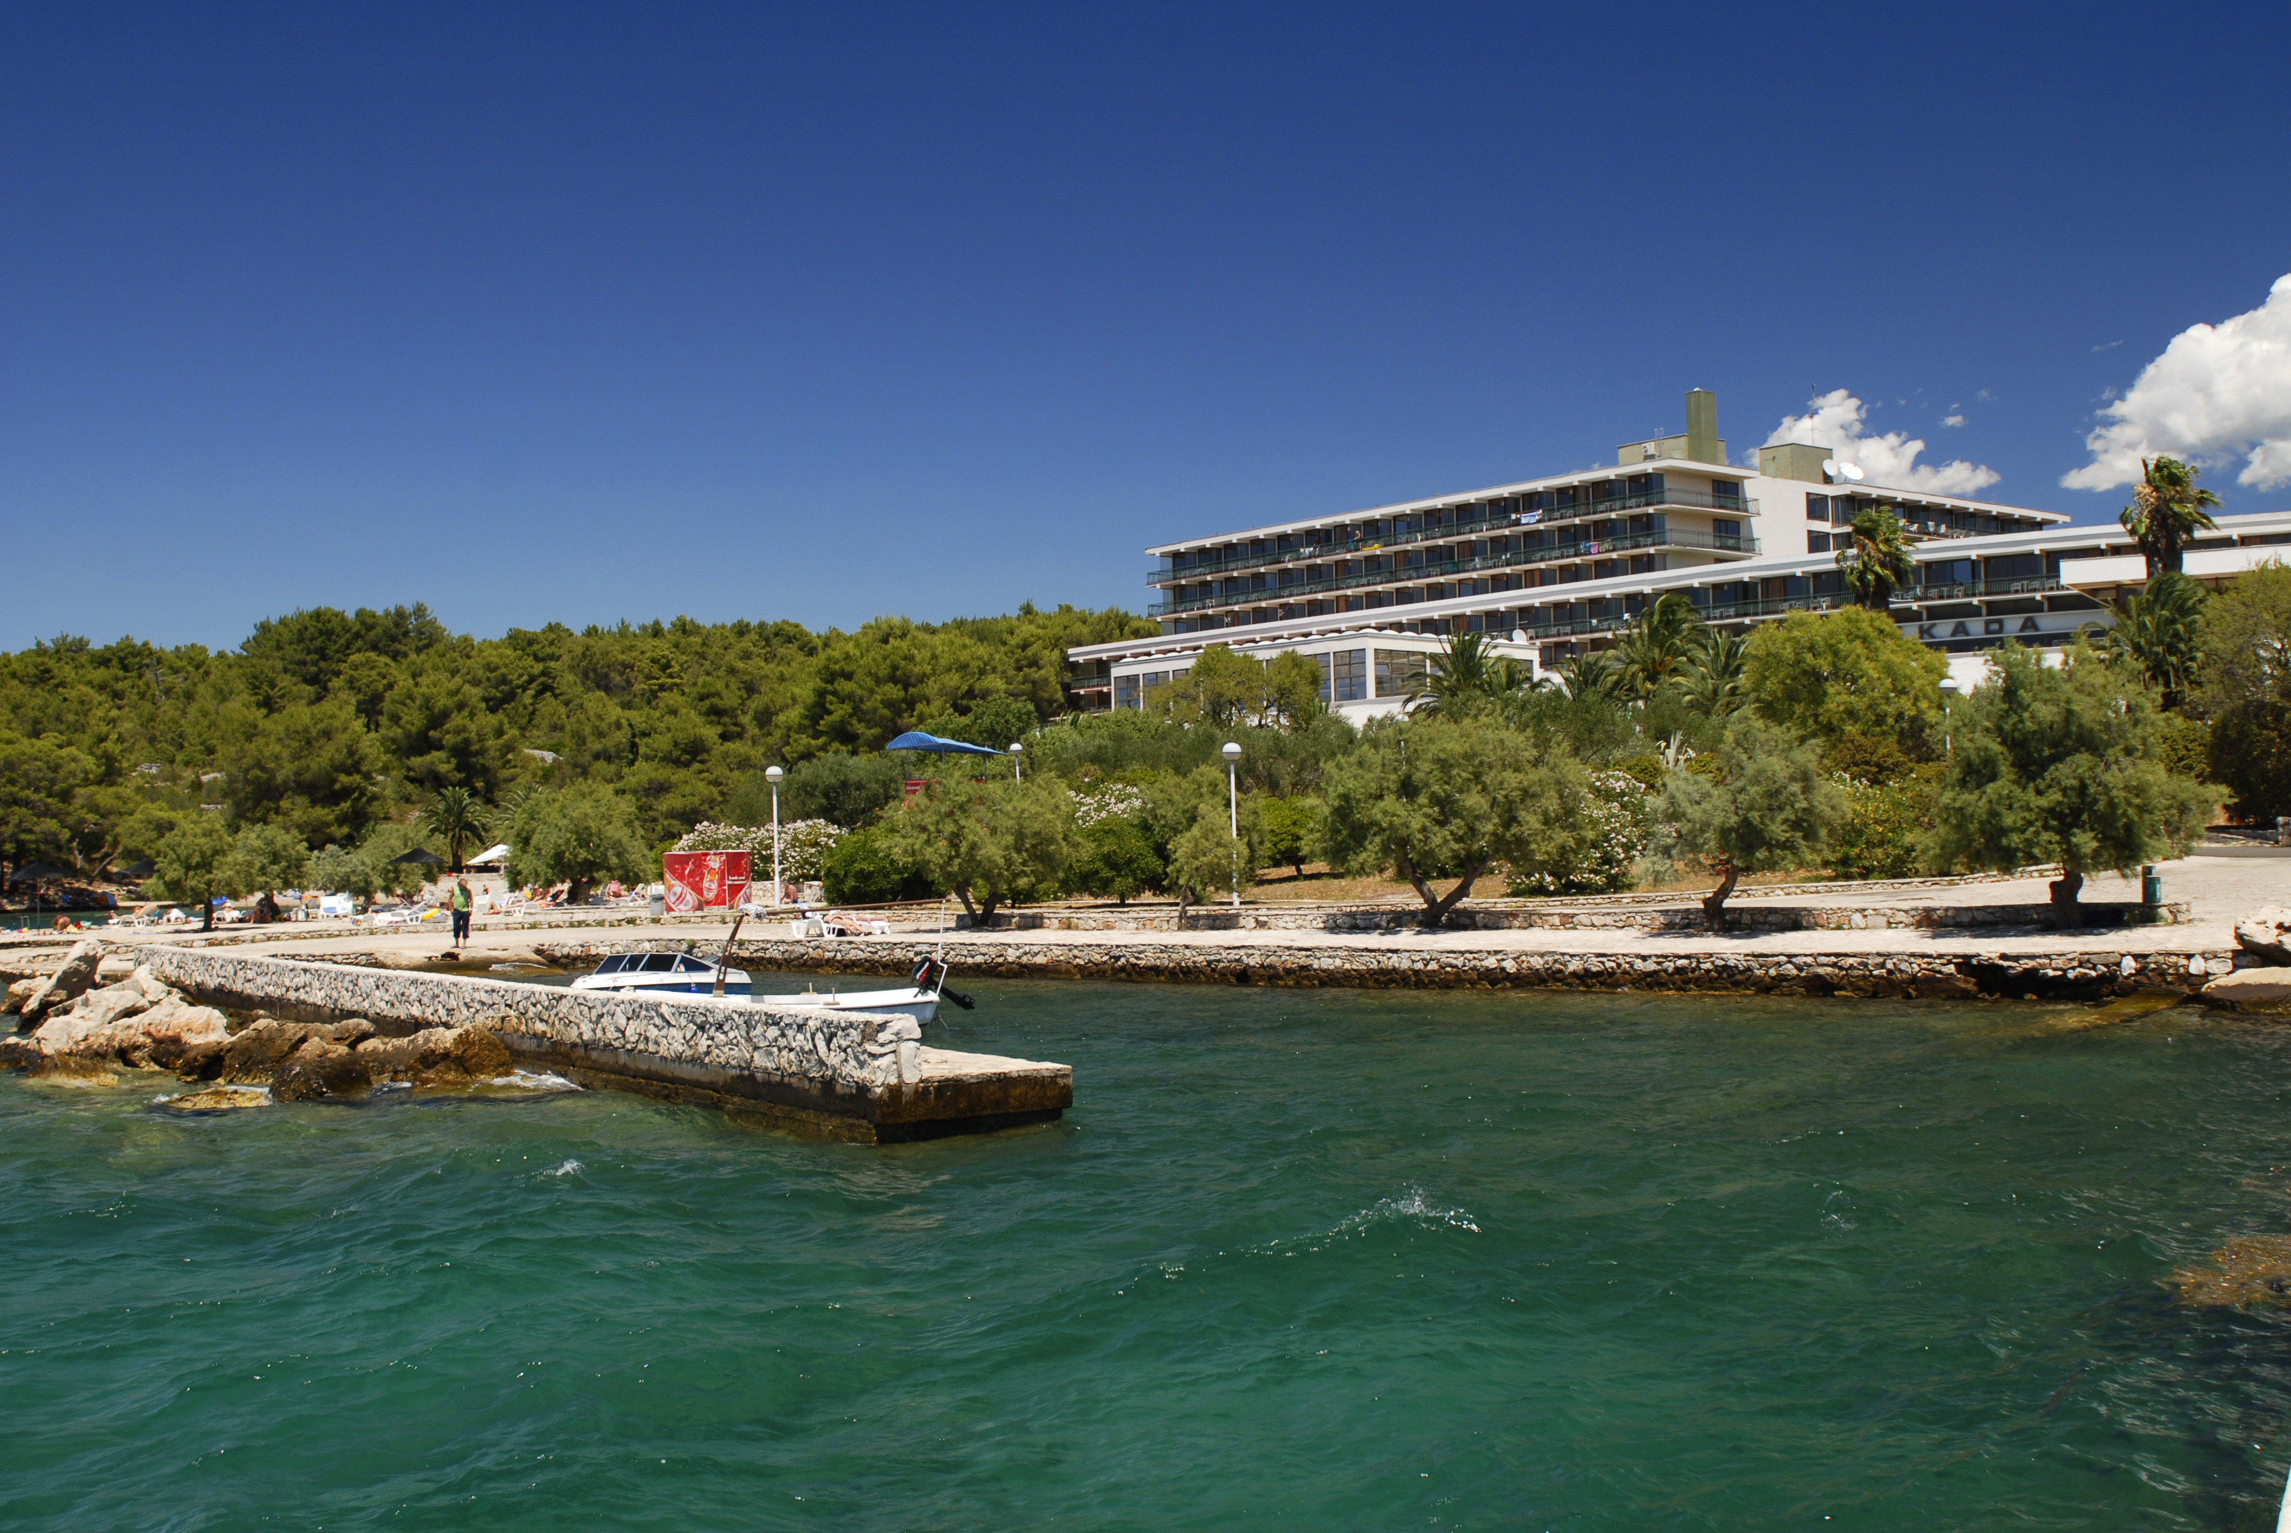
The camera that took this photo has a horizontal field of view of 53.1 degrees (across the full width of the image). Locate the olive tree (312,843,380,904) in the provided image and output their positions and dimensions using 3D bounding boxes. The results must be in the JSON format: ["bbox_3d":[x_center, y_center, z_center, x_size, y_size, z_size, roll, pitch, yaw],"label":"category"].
[{"bbox_3d":[-28.573,3.934,82.000,2.500,2.400,2.400,-1,-2,0],"label":"olive tree"}]

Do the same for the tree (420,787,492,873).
[{"bbox_3d":[-30.045,2.847,100.000,3.200,3.980,3.200,-1,-2,-17],"label":"tree"}]

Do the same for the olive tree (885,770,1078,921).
[{"bbox_3d":[-4.497,2.202,62.300,5.100,4.300,4.700,-1,-2,0],"label":"olive tree"}]

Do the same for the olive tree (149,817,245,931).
[{"bbox_3d":[-29.132,3.261,70.500,2.860,3.550,2.750,-1,-2,-22],"label":"olive tree"}]

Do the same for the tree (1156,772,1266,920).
[{"bbox_3d":[1.604,2.042,56.300,2.640,3.780,2.460,-2,-2,2],"label":"tree"}]

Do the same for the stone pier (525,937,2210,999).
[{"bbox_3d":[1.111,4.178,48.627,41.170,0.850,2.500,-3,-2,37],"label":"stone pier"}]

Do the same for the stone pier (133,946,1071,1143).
[{"bbox_3d":[-10.408,3.830,35.800,2.600,1.400,27.000,0,-2,-39],"label":"stone pier"}]

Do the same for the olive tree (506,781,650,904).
[{"bbox_3d":[-18.955,2.536,76.500,4.720,4.120,4.480,-1,-2,-14],"label":"olive tree"}]

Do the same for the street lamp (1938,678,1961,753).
[{"bbox_3d":[21.029,-0.295,60.000,0.470,4.000,0.470,-2,-2,19],"label":"street lamp"}]

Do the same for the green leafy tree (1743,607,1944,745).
[{"bbox_3d":[26.174,-3.086,86.000,7.500,5.900,7.000,-1,-2,0],"label":"green leafy tree"}]

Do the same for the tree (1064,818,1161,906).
[{"bbox_3d":[-0.840,2.721,65.200,2.800,2.500,2.700,-1,-2,0],"label":"tree"}]

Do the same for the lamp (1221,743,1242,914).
[{"bbox_3d":[2.191,1.441,56.500,0.470,4.060,0.470,-2,-2,2],"label":"lamp"}]

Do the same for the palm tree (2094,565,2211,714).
[{"bbox_3d":[42.580,-5.221,97.000,4.800,6.200,4.800,-1,-2,0],"label":"palm tree"}]

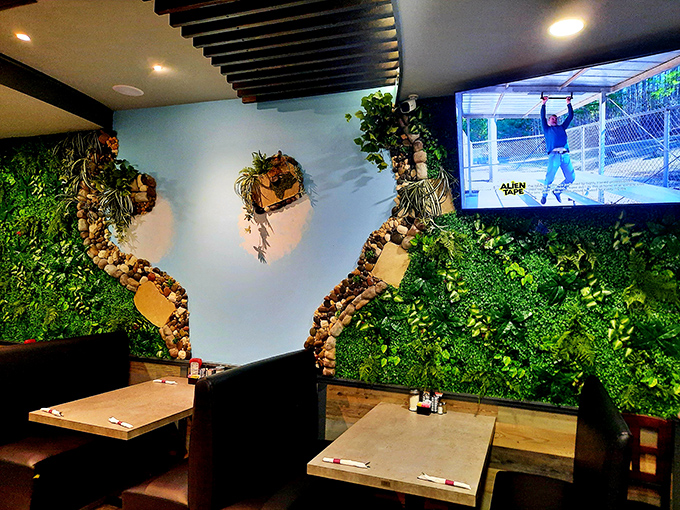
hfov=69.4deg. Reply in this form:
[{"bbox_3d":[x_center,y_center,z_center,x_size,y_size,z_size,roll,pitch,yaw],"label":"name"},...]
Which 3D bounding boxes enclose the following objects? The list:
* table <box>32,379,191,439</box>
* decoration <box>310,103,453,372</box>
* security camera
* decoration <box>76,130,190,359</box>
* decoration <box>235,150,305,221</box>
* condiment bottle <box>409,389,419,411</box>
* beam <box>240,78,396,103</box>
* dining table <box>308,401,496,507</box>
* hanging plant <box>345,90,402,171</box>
[{"bbox_3d":[-1.270,1.346,3.318,0.755,0.760,1.220,1,-2,21],"label":"table"},{"bbox_3d":[0.255,-0.088,3.475,0.980,1.920,0.150,1,-2,21],"label":"decoration"},{"bbox_3d":[0.474,-1.026,3.349,0.085,0.135,0.160,1,-3,33],"label":"security camera"},{"bbox_3d":[-1.811,-0.136,4.244,1.250,1.940,0.190,1,-2,21],"label":"decoration"},{"bbox_3d":[-0.530,-0.516,3.721,0.440,0.475,0.280,1,-2,21],"label":"decoration"},{"bbox_3d":[0.493,0.960,3.252,0.062,0.138,0.062,1,-2,21],"label":"condiment bottle"},{"bbox_3d":[-0.173,-1.230,3.623,1.225,0.100,0.045,1,-2,21],"label":"beam"},{"bbox_3d":[0.413,1.385,2.696,0.760,0.760,1.225,1,-2,21],"label":"dining table"},{"bbox_3d":[0.237,-0.857,3.410,0.340,0.470,0.300,1,-2,21],"label":"hanging plant"}]

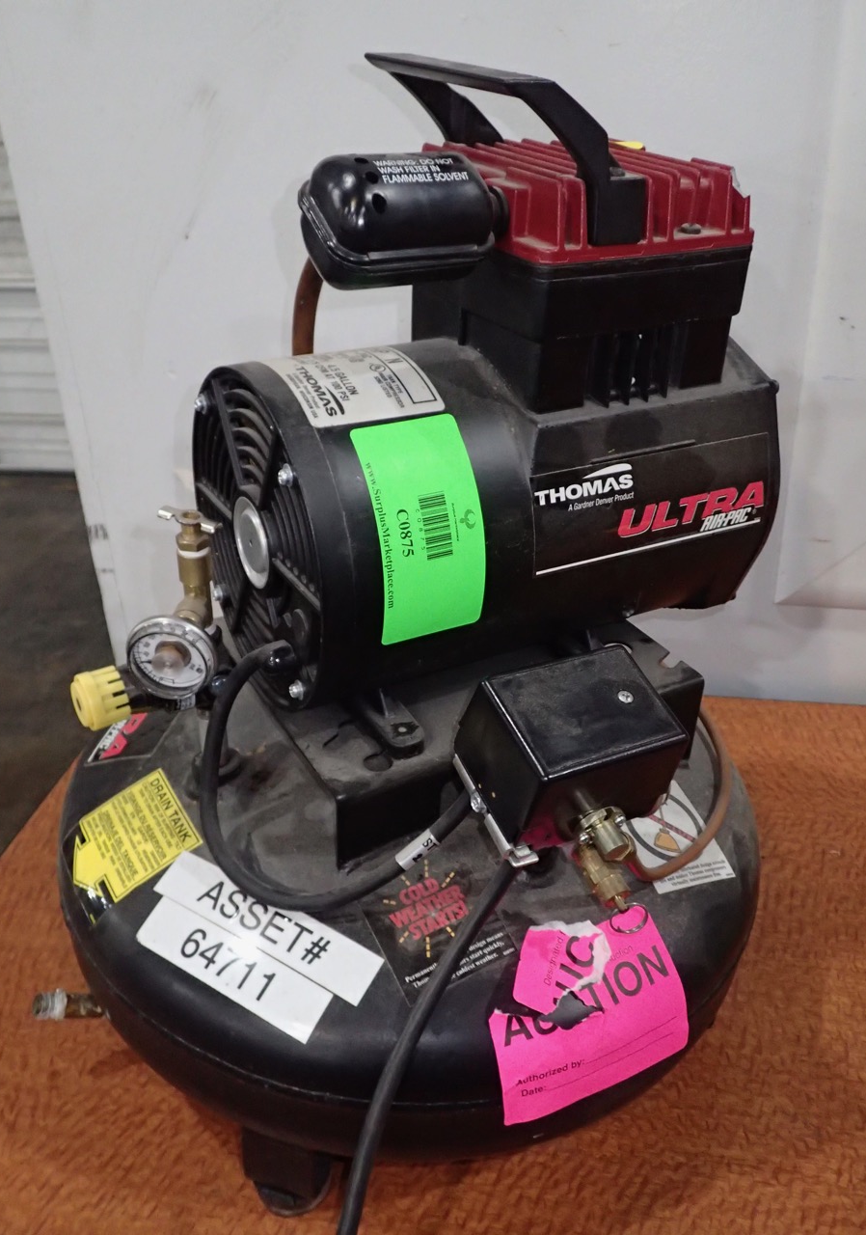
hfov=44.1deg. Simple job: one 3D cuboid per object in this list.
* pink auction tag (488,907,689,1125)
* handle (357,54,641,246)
[{"bbox_3d":[0.079,0.191,0.512,0.111,0.100,0.022,-13,20,-23],"label":"pink auction tag"},{"bbox_3d":[0.027,-0.211,0.472,0.080,0.062,0.128,-14,36,-26],"label":"handle"}]

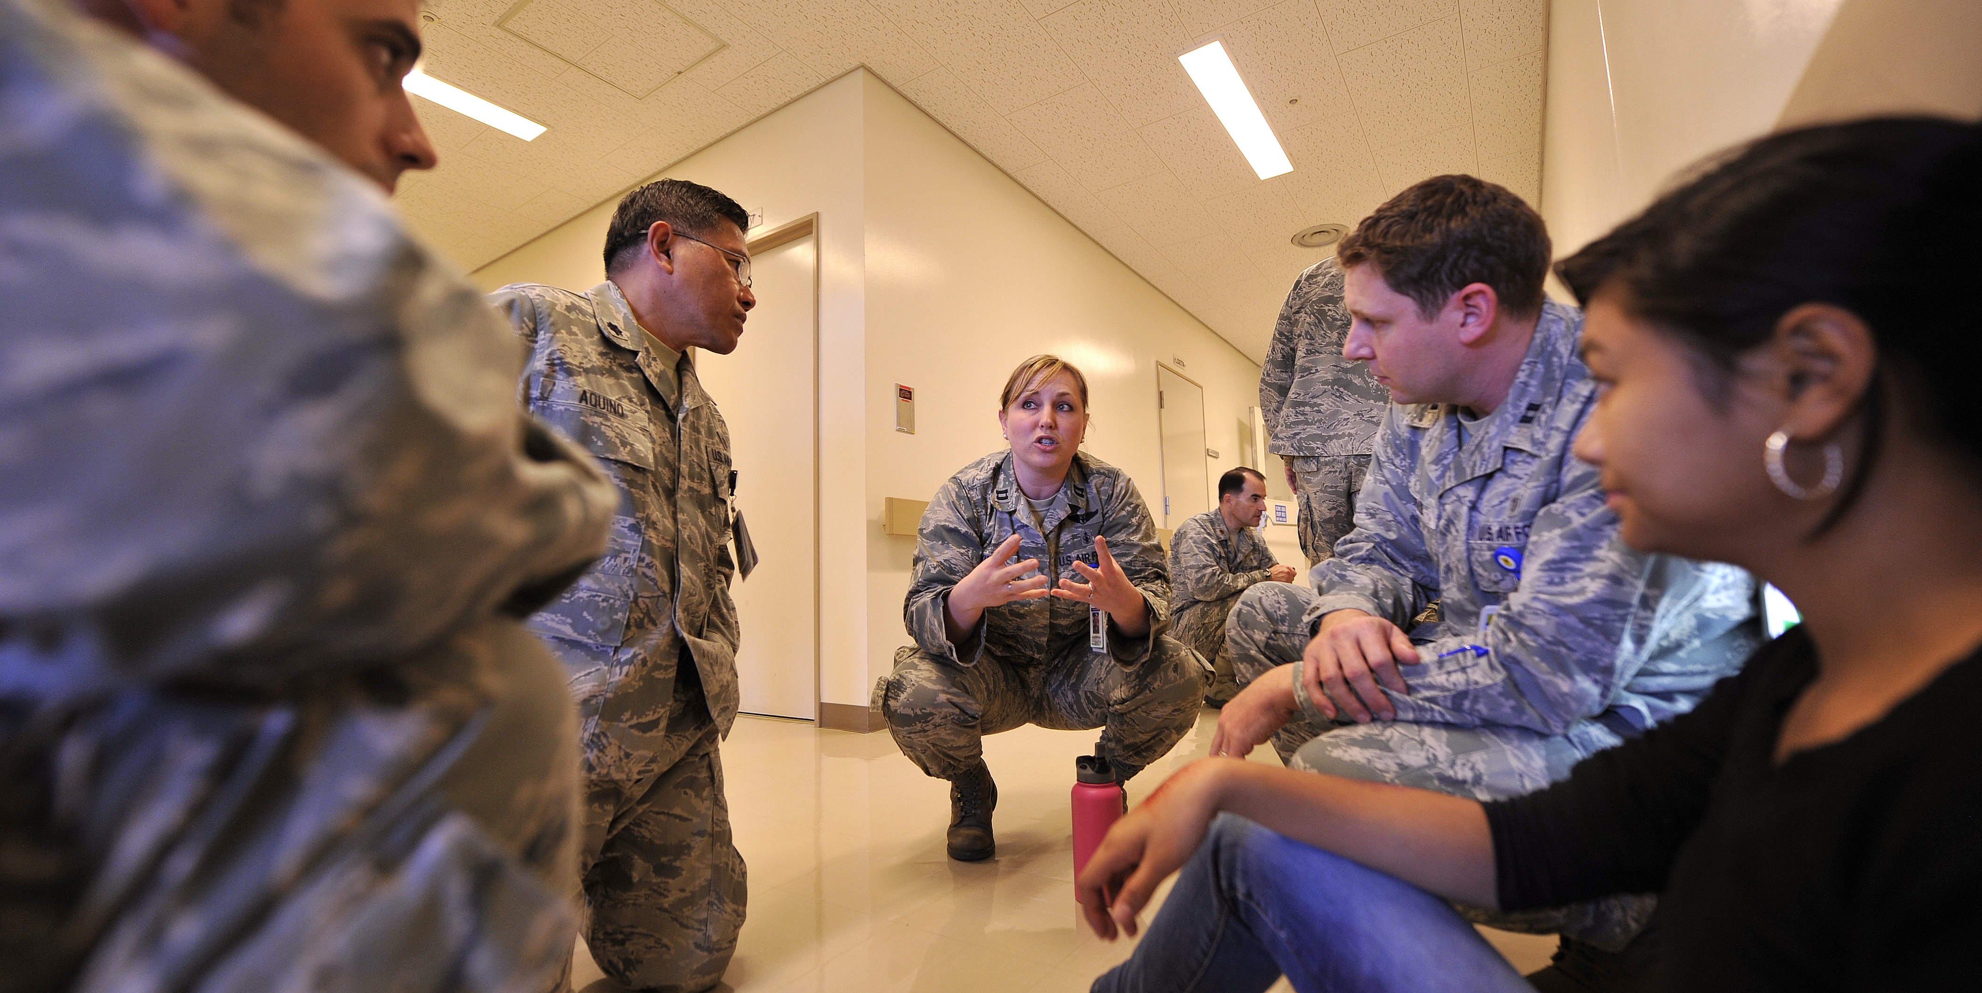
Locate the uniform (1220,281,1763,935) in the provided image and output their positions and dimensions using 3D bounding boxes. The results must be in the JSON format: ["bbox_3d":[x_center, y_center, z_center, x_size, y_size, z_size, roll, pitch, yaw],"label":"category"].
[{"bbox_3d":[0.680,0.188,1.000,0.580,0.860,0.580,-1,-5,-3],"label":"uniform"}]

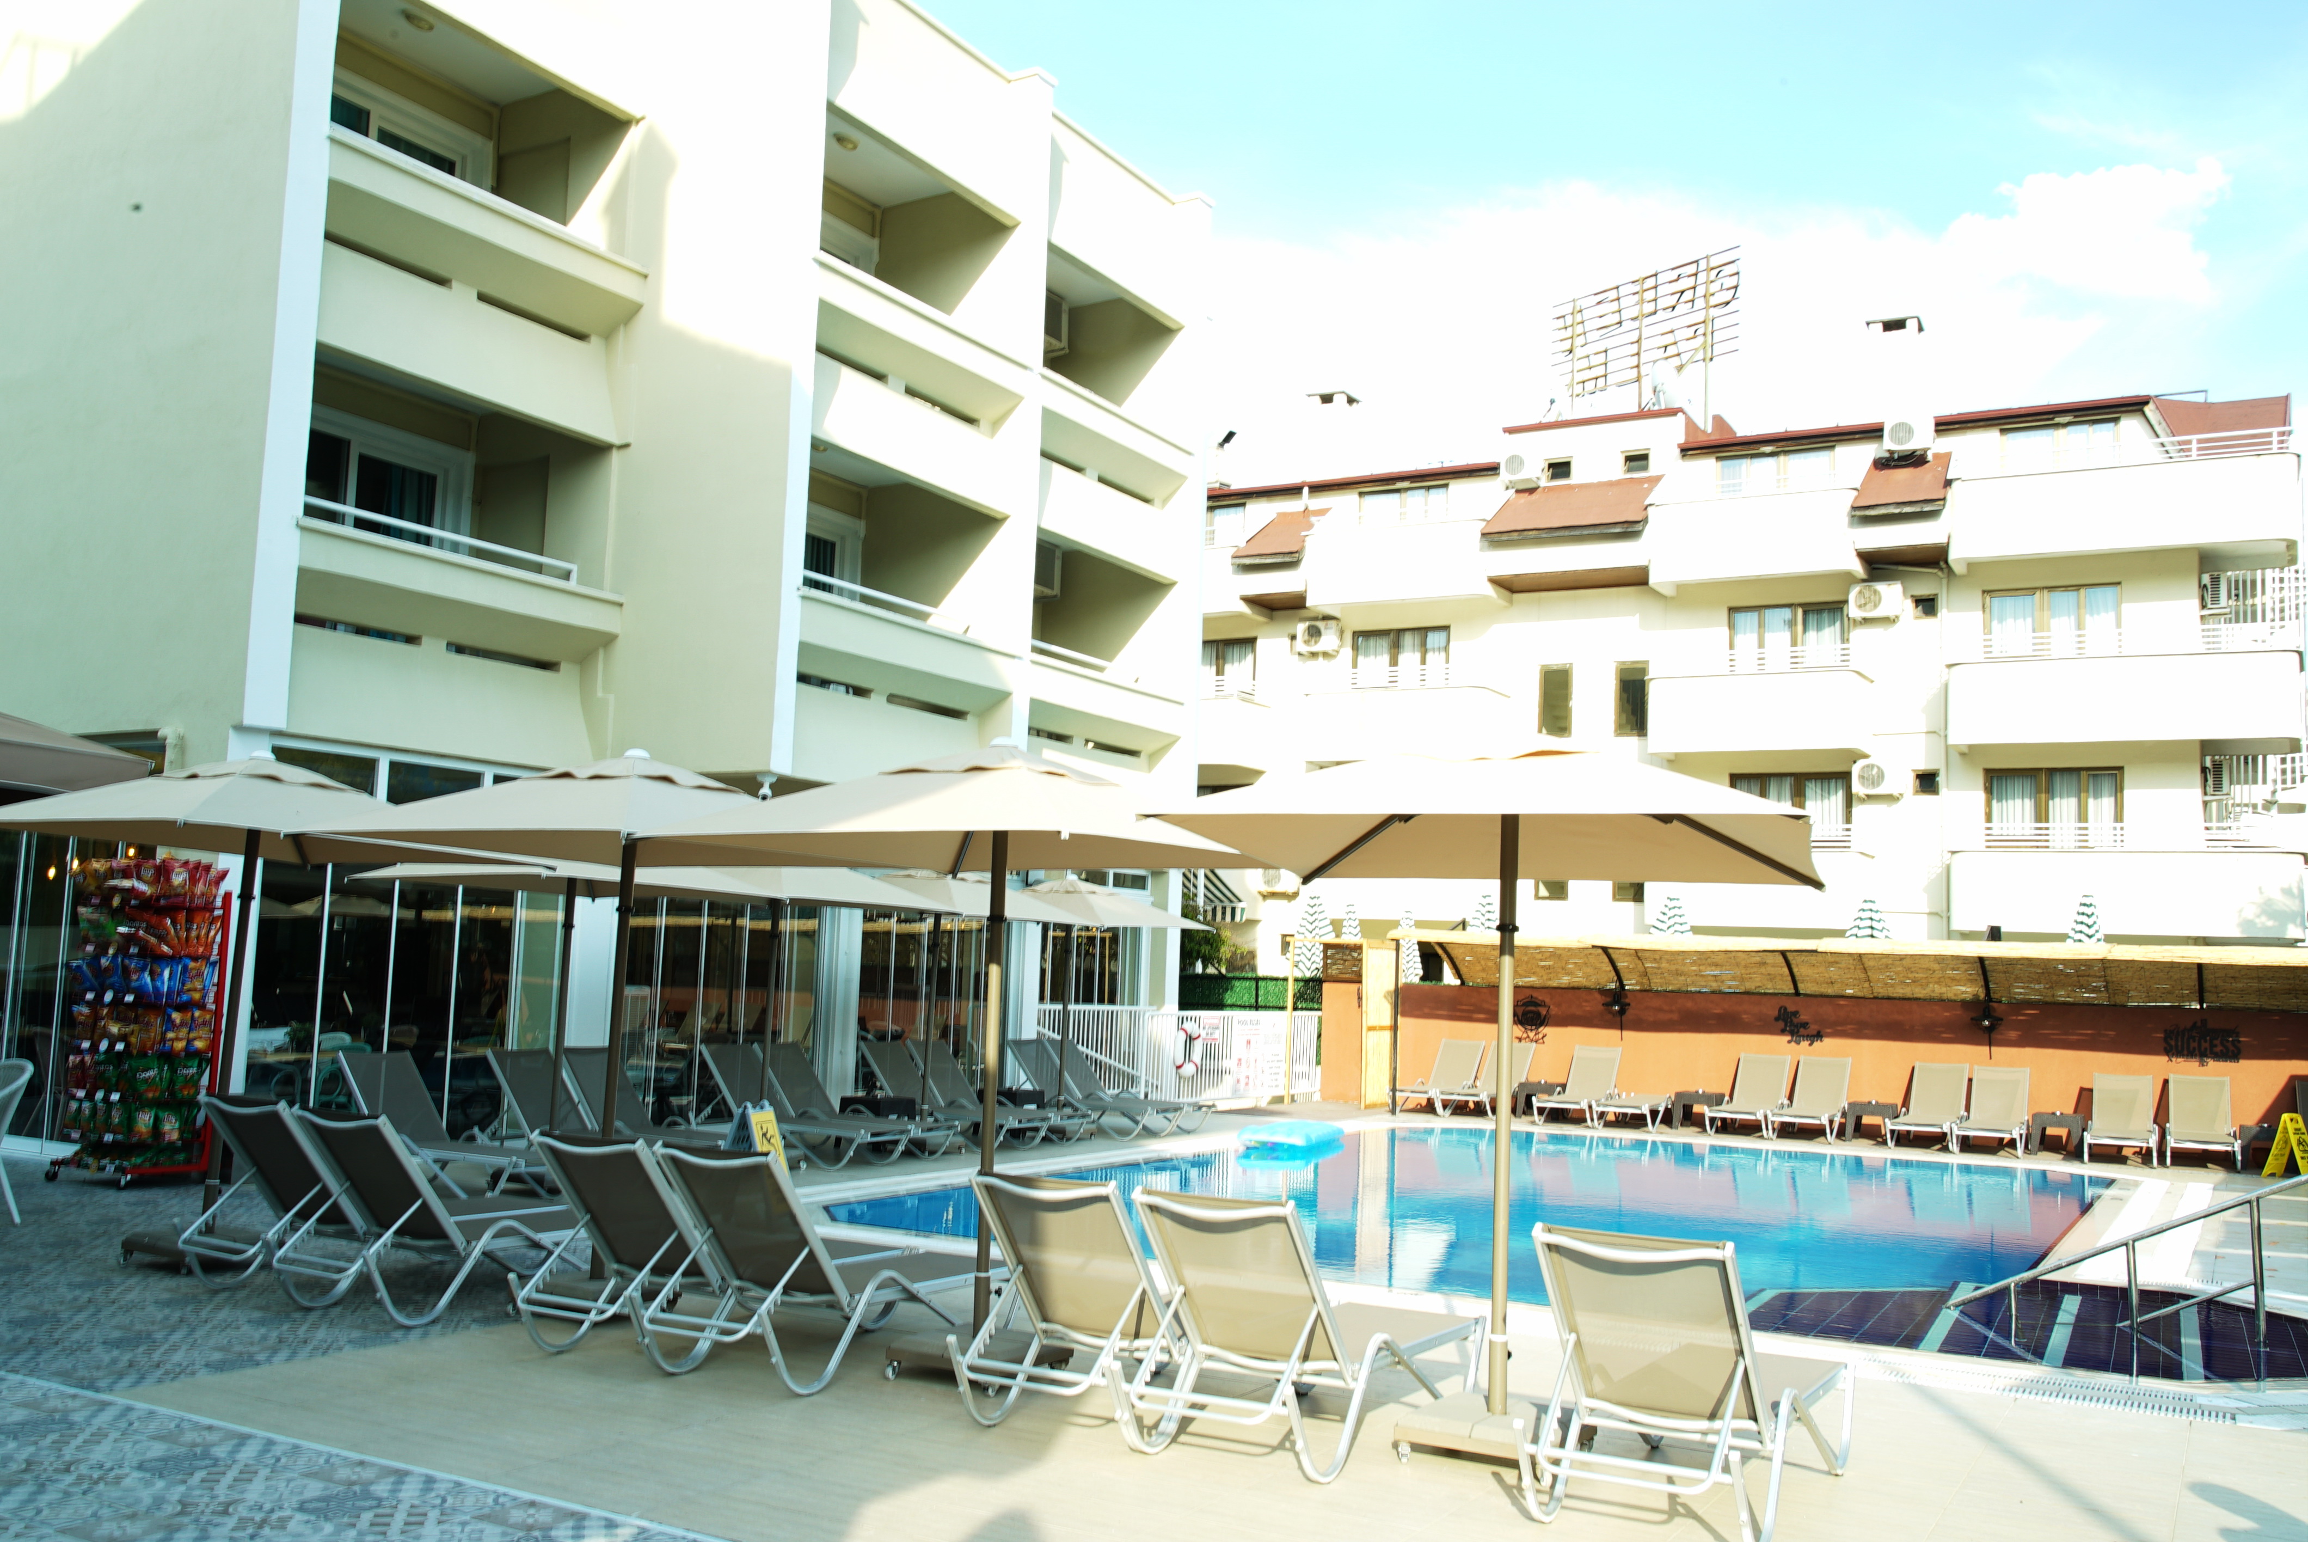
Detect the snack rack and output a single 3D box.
[{"bbox_3d":[-6.602,1.618,12.165,0.731,2.094,0.570,-2,-7,30],"label":"snack rack"}]

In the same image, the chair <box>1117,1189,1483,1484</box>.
[{"bbox_3d":[0.578,1.841,6.456,0.634,0.873,1.643,-2,-7,30],"label":"chair"}]

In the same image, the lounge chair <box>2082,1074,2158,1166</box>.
[{"bbox_3d":[9.772,3.510,18.768,0.634,0.848,1.674,-2,-7,29],"label":"lounge chair"}]

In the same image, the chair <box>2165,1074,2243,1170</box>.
[{"bbox_3d":[10.879,3.637,19.303,0.648,0.885,1.785,-1,-7,29],"label":"chair"}]

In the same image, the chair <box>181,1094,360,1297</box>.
[{"bbox_3d":[-3.721,2.010,9.036,0.652,0.883,1.684,-1,-7,28],"label":"chair"}]

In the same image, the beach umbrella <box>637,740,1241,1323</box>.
[{"bbox_3d":[-0.661,1.094,7.491,2.022,2.465,2.022,-2,-7,30],"label":"beach umbrella"}]

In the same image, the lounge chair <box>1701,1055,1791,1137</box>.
[{"bbox_3d":[6.960,3.772,21.679,0.652,0.883,1.684,-2,-7,30],"label":"lounge chair"}]

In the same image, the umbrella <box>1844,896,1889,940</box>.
[{"bbox_3d":[8.843,2.837,23.036,0.720,2.500,0.720,-2,-7,30],"label":"umbrella"}]

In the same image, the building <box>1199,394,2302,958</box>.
[{"bbox_3d":[9.606,-0.006,36.455,21.500,11.800,11.000,-1,-7,28],"label":"building"}]

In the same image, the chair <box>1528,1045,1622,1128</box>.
[{"bbox_3d":[4.963,3.659,21.647,0.634,0.869,1.648,-2,-7,29],"label":"chair"}]

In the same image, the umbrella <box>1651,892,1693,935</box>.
[{"bbox_3d":[7.148,2.868,25.668,0.650,2.400,0.650,-1,-7,28],"label":"umbrella"}]

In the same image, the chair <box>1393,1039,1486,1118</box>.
[{"bbox_3d":[3.436,3.691,22.444,0.634,0.879,1.635,-2,-7,31],"label":"chair"}]

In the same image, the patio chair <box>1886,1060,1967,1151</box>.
[{"bbox_3d":[8.556,3.681,20.477,0.648,0.885,1.785,-2,-7,31],"label":"patio chair"}]

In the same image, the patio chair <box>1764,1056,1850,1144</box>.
[{"bbox_3d":[7.235,3.596,20.428,0.634,0.875,1.640,-2,-7,31],"label":"patio chair"}]

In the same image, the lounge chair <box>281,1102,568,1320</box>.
[{"bbox_3d":[-3.077,1.962,8.518,0.648,0.885,1.785,-1,-7,29],"label":"lounge chair"}]

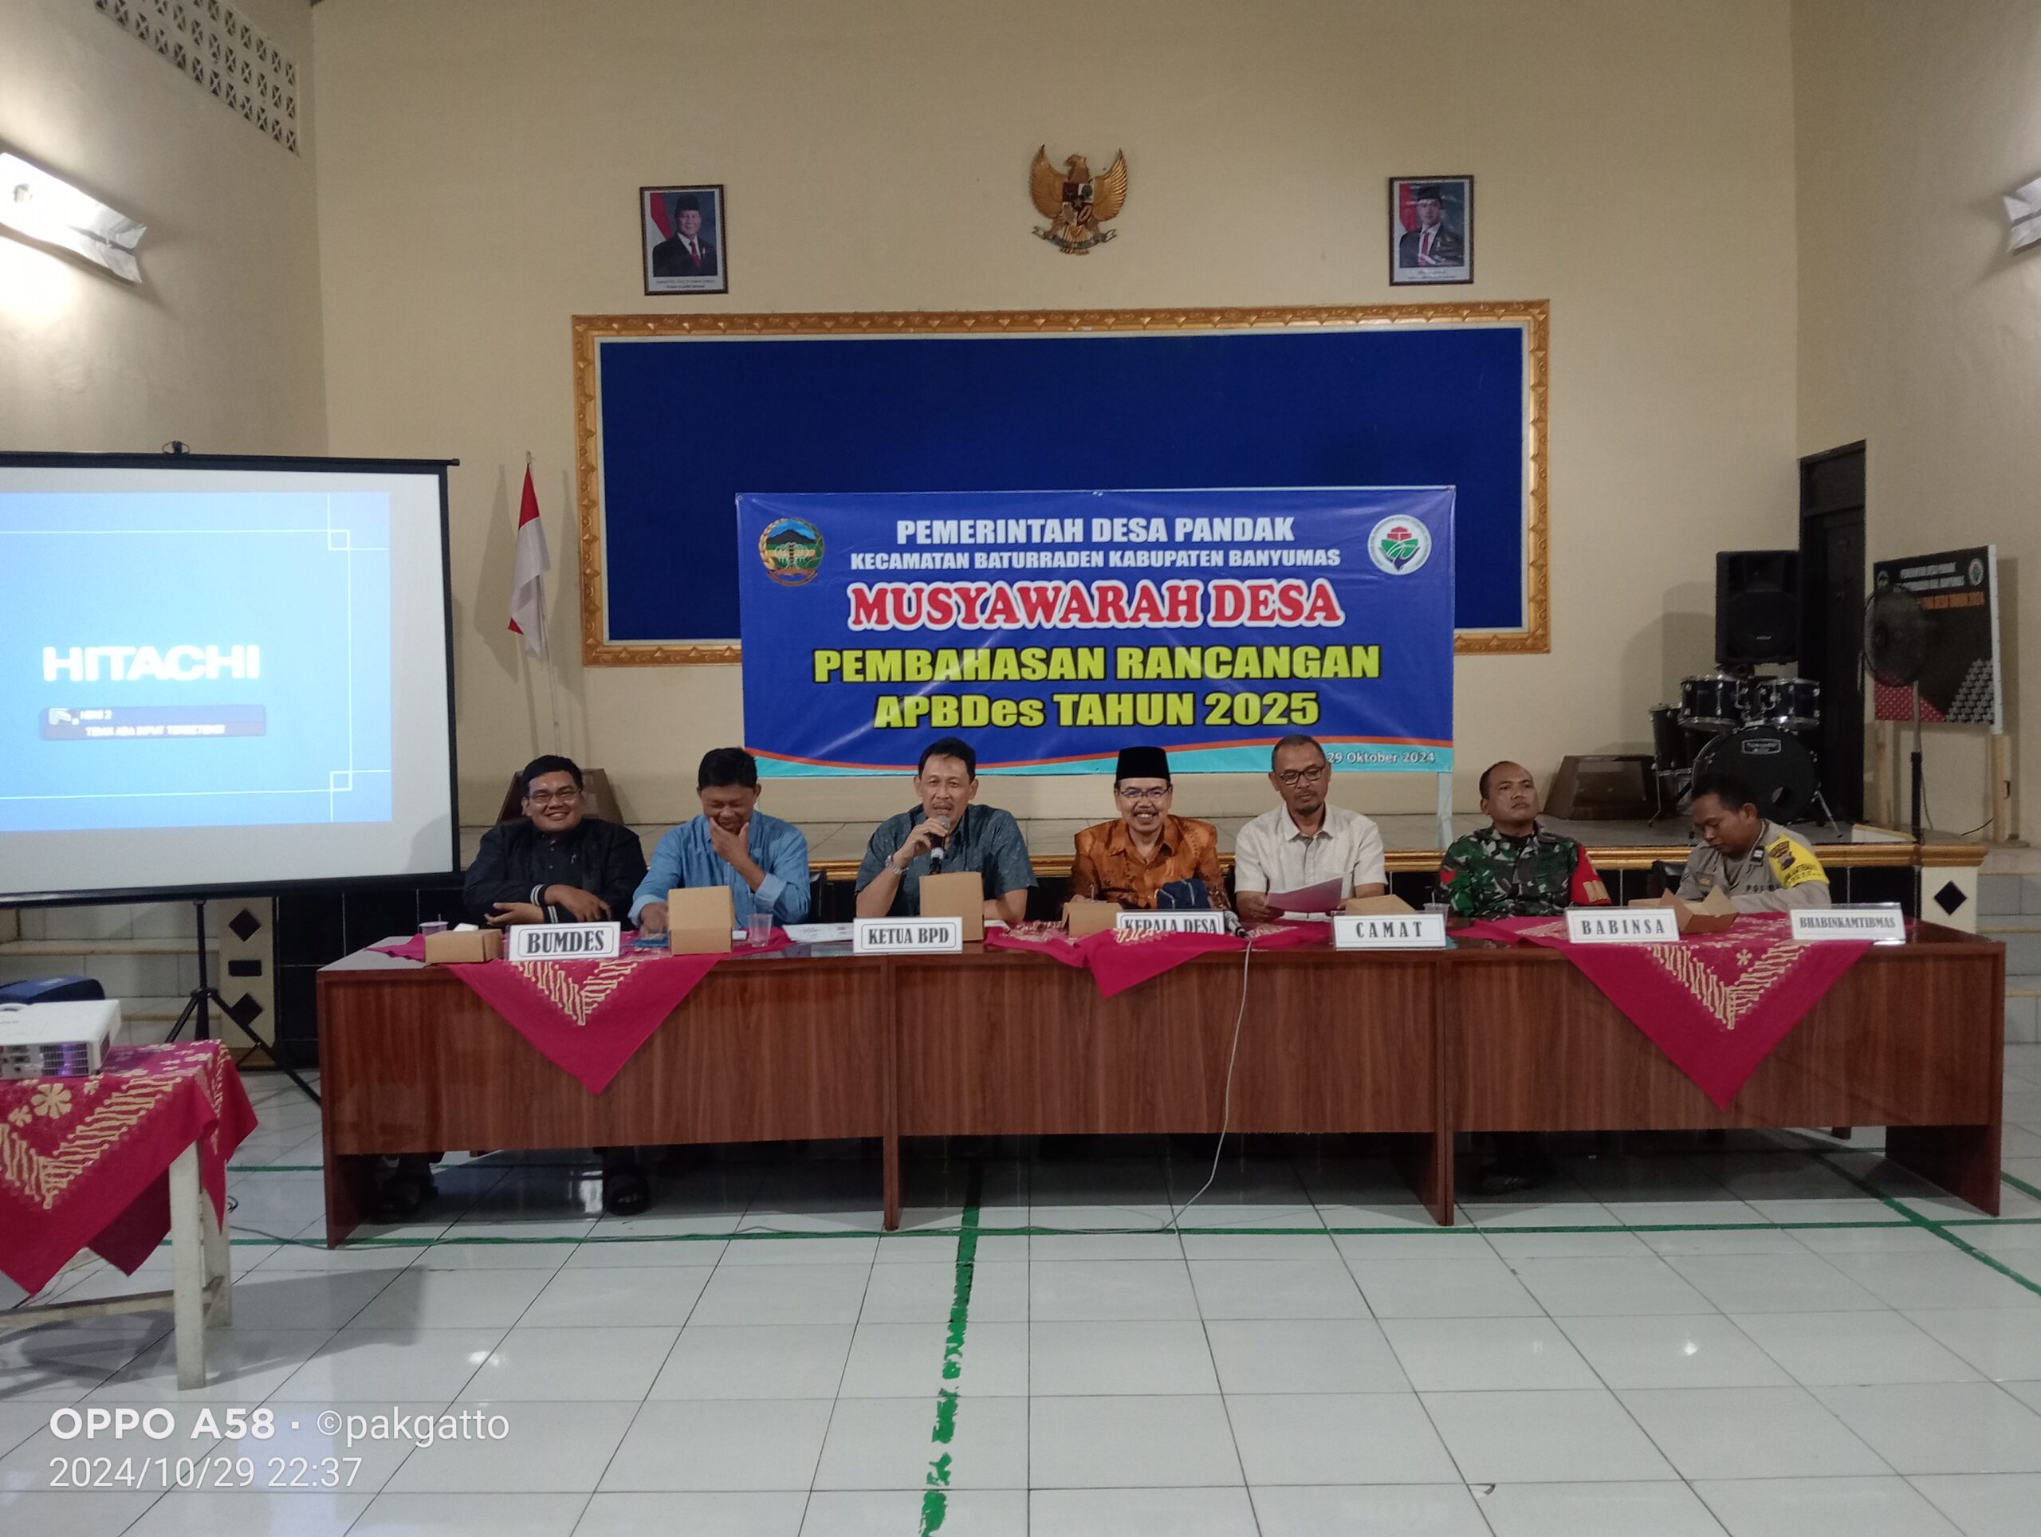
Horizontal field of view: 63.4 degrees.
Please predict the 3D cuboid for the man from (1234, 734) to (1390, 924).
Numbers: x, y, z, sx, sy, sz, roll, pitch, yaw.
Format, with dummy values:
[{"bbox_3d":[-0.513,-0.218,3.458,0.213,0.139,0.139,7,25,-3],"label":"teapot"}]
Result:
[{"bbox_3d":[0.897,0.557,5.055,0.503,1.308,0.780,-1,3,0],"label":"man"}]

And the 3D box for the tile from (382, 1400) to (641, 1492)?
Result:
[{"bbox_3d":[-0.981,1.331,3.240,0.400,0.010,0.400,-1,3,1],"label":"tile"}]

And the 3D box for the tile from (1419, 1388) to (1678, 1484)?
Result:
[{"bbox_3d":[1.018,1.304,3.228,0.400,0.010,0.400,-1,3,0],"label":"tile"}]

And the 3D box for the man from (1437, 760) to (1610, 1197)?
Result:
[{"bbox_3d":[1.574,0.592,5.054,0.560,1.220,0.800,-1,3,6],"label":"man"}]

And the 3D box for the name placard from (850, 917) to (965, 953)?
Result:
[{"bbox_3d":[-0.305,0.457,4.550,0.300,0.098,0.060,-1,3,1],"label":"name placard"}]

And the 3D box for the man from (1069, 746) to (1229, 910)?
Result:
[{"bbox_3d":[0.400,0.578,5.060,0.518,1.281,0.780,-1,3,0],"label":"man"}]

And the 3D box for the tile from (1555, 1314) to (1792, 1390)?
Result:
[{"bbox_3d":[1.421,1.279,3.623,0.400,0.010,0.400,-1,3,0],"label":"tile"}]

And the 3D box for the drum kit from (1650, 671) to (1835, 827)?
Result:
[{"bbox_3d":[3.622,-0.088,8.299,0.900,0.790,0.920,0,3,12],"label":"drum kit"}]

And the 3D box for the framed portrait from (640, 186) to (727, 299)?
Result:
[{"bbox_3d":[-1.669,-2.626,8.239,0.416,0.527,0.030,-2,3,0],"label":"framed portrait"}]

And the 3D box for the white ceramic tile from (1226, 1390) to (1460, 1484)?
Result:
[{"bbox_3d":[0.619,1.310,3.231,0.400,0.010,0.400,-1,3,0],"label":"white ceramic tile"}]

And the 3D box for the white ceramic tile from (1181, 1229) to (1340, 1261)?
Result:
[{"bbox_3d":[0.627,1.250,4.421,0.400,0.010,0.400,-1,3,0],"label":"white ceramic tile"}]

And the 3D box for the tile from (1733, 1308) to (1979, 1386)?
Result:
[{"bbox_3d":[1.821,1.273,3.622,0.400,0.010,0.400,-1,3,0],"label":"tile"}]

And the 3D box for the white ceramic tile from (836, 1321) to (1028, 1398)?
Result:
[{"bbox_3d":[-0.178,1.301,3.632,0.400,0.010,0.400,-1,3,1],"label":"white ceramic tile"}]

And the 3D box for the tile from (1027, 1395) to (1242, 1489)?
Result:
[{"bbox_3d":[0.219,1.317,3.234,0.400,0.010,0.400,-1,3,0],"label":"tile"}]

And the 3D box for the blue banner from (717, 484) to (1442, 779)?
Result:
[{"bbox_3d":[0.314,-0.558,6.859,2.970,1.186,0.020,-1,3,0],"label":"blue banner"}]

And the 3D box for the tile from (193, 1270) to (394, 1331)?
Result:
[{"bbox_3d":[-1.776,1.306,4.045,0.400,0.010,0.400,-1,3,0],"label":"tile"}]

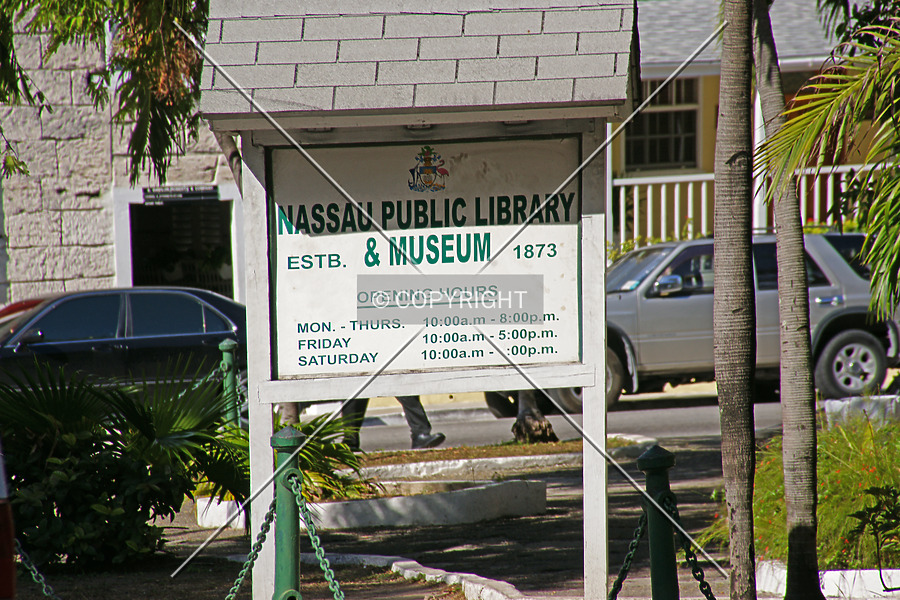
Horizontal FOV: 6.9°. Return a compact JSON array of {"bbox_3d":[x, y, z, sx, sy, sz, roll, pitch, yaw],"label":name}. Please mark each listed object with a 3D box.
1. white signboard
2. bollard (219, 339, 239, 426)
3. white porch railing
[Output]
[{"bbox_3d":[-0.090,-0.167,29.100,1.220,0.920,0.050,-1,2,3],"label":"white signboard"},{"bbox_3d":[-1.516,0.742,52.000,0.132,0.950,0.132,-2,0,0],"label":"bollard"},{"bbox_3d":[3.096,-0.868,77.000,3.100,0.920,0.080,-2,2,-14],"label":"white porch railing"}]

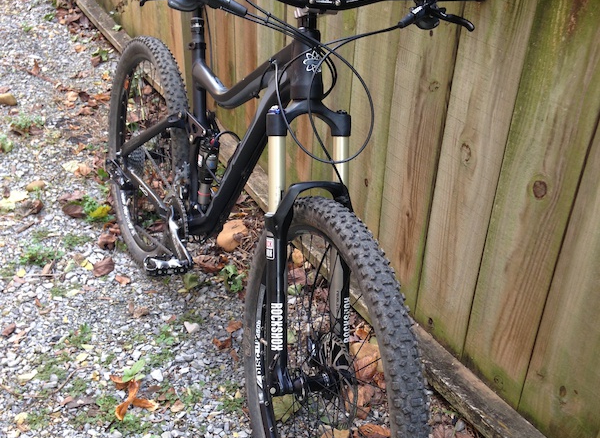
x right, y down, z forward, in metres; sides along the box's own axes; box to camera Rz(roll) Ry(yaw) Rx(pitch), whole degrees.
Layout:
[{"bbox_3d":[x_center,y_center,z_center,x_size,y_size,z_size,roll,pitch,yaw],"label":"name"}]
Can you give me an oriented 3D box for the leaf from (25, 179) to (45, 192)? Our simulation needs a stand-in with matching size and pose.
[{"bbox_3d":[-0.991,-0.125,2.846,0.073,0.027,0.048,-8,30,-19],"label":"leaf"}]

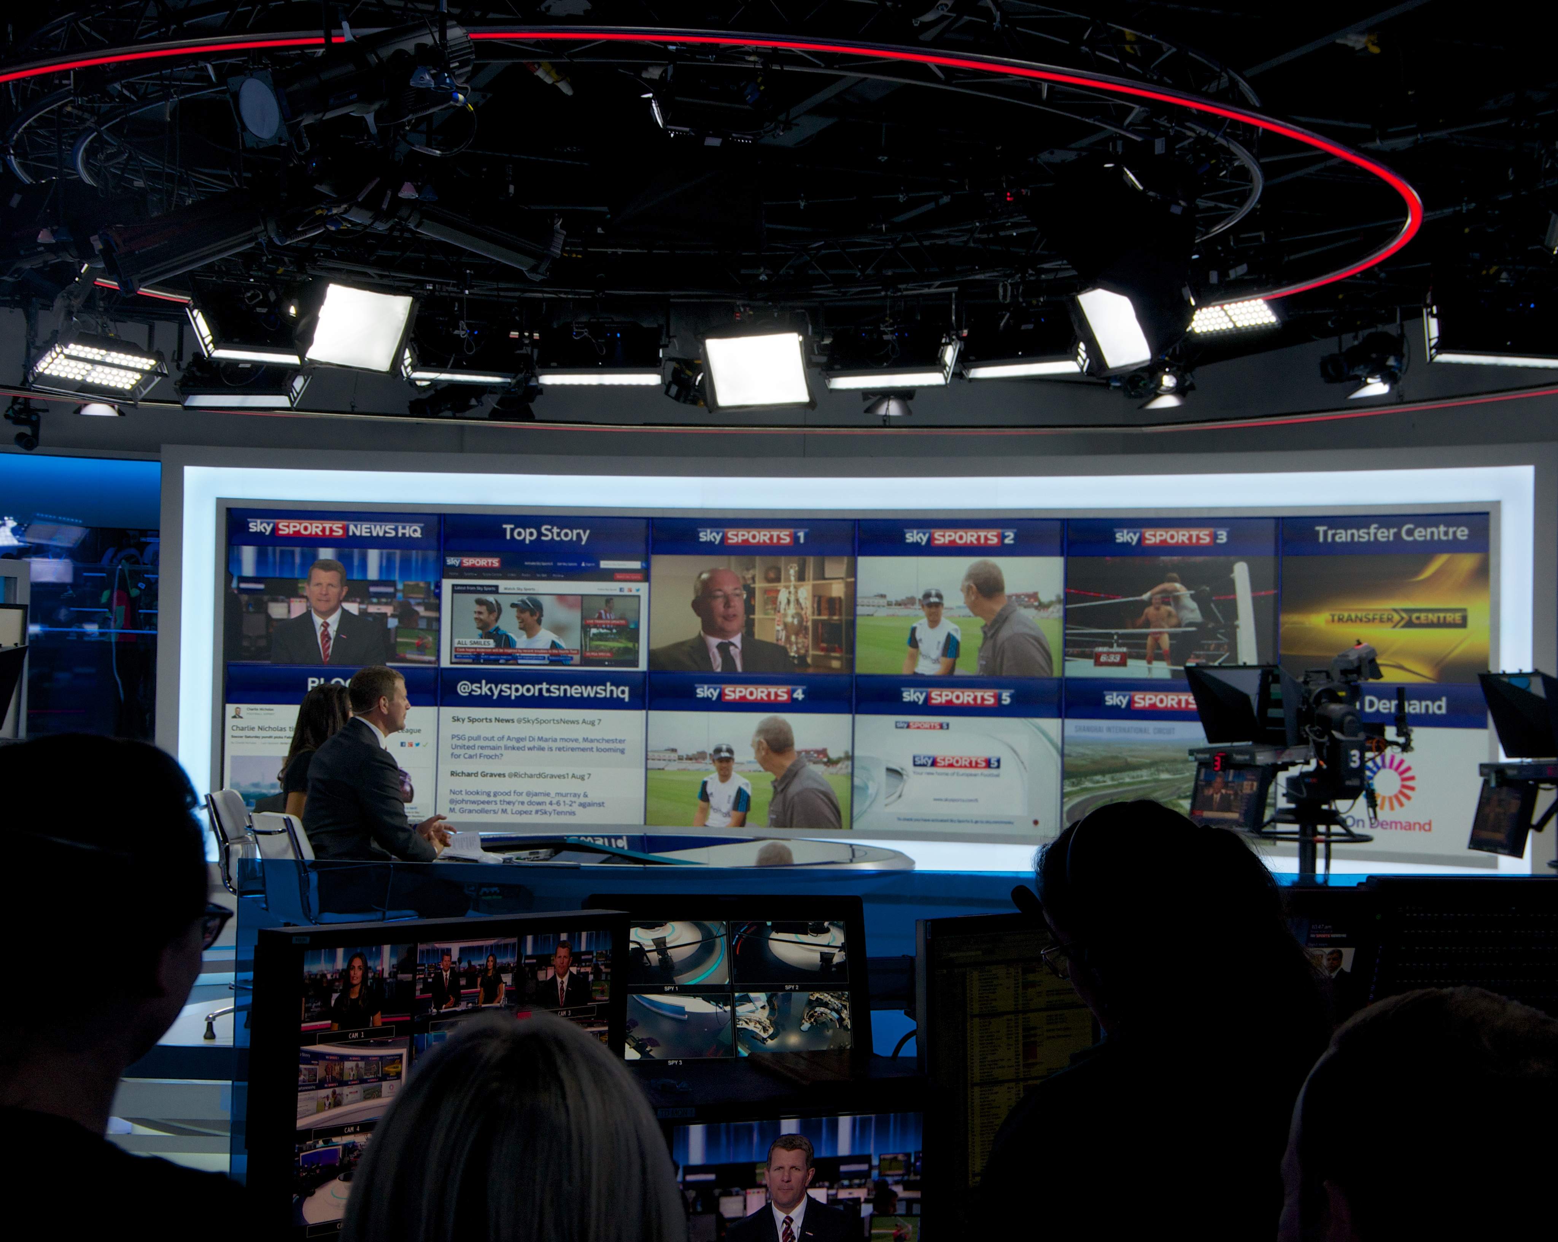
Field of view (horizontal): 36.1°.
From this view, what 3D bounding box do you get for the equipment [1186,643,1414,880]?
[{"bbox_3d":[2.026,0.865,9.250,1.050,1.580,0.680,2,-2,-31],"label":"equipment"}]

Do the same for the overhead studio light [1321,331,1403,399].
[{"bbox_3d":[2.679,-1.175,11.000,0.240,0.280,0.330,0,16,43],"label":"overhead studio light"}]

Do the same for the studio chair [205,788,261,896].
[{"bbox_3d":[-1.860,1.053,9.300,0.620,0.830,0.580,1,-1,6],"label":"studio chair"}]

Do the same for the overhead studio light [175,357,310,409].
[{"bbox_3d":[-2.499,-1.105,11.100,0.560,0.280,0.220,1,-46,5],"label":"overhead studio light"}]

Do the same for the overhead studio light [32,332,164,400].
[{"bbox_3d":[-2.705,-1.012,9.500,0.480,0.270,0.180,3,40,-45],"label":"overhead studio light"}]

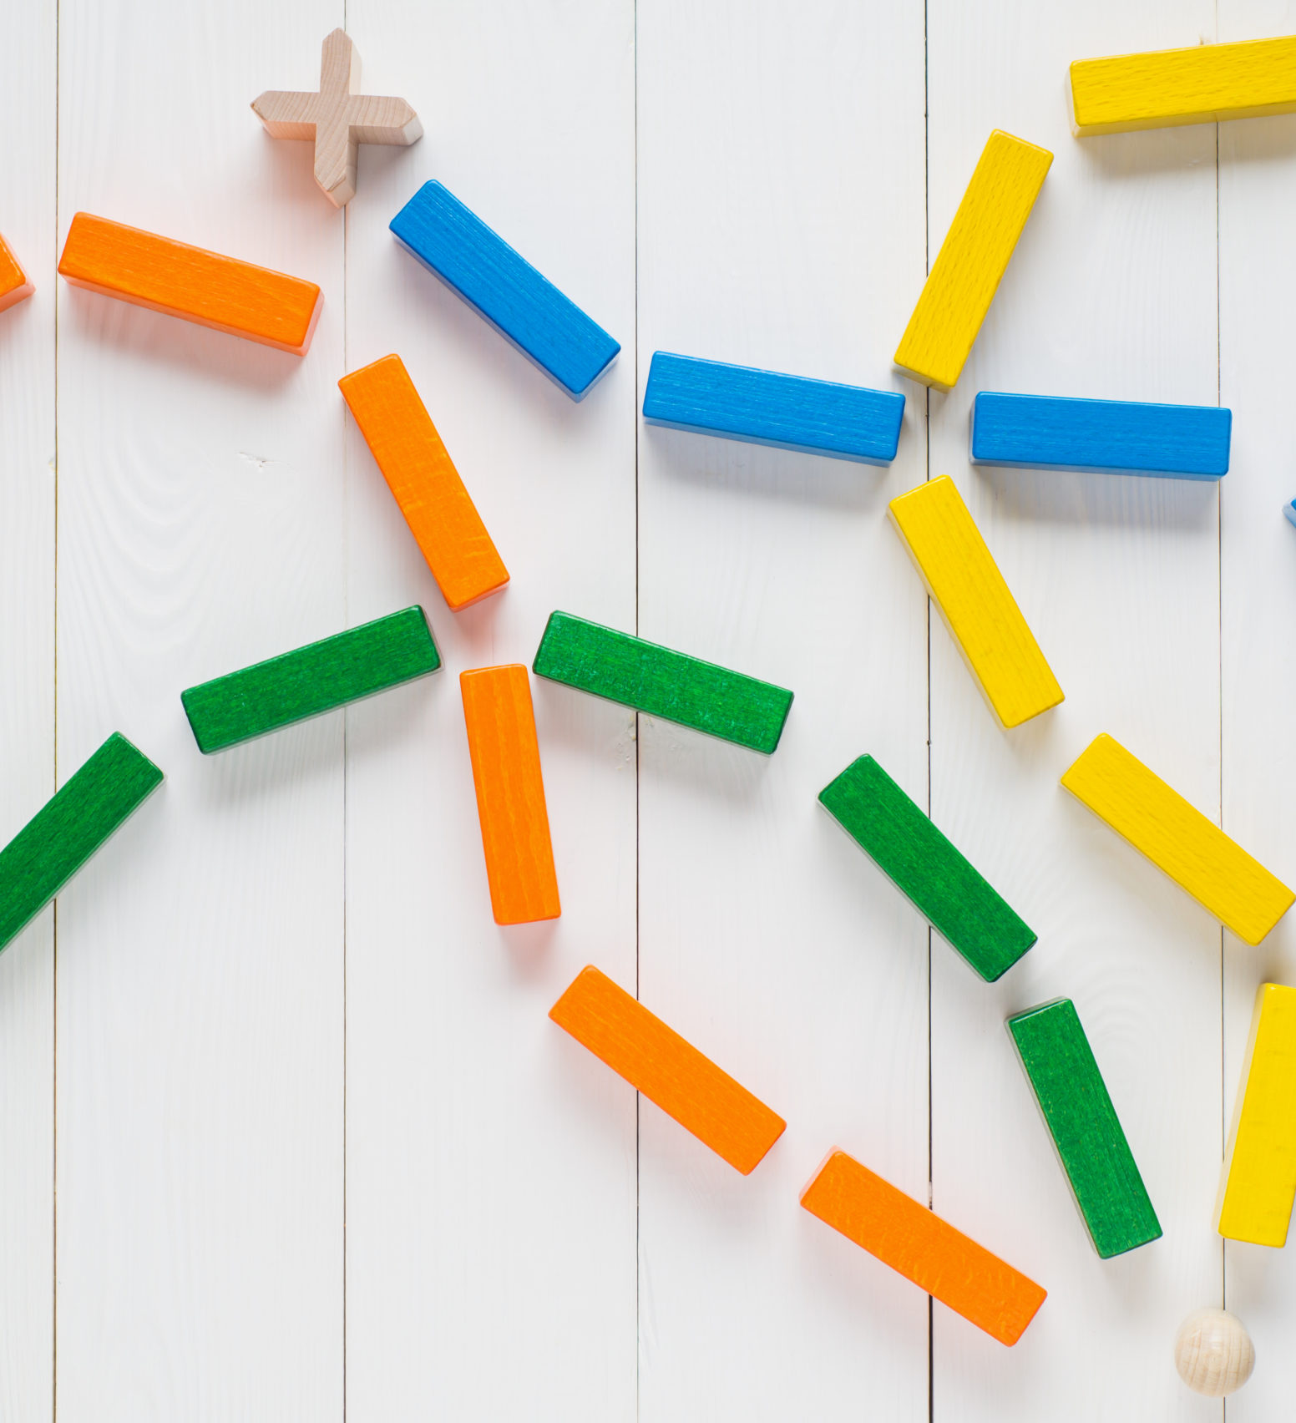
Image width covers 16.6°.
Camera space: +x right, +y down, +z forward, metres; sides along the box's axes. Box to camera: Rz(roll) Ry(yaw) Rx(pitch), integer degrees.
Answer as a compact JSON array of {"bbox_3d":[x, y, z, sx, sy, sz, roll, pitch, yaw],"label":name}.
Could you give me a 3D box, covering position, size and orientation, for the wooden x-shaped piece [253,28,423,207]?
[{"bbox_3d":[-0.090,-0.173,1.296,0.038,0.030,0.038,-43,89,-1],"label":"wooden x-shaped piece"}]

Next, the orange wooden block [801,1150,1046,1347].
[{"bbox_3d":[0.080,0.156,1.302,0.075,0.021,0.020,34,89,1],"label":"orange wooden block"}]

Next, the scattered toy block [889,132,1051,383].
[{"bbox_3d":[0.096,-0.133,1.315,0.020,0.021,0.075,23,88,1],"label":"scattered toy block"}]

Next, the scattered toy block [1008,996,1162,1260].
[{"bbox_3d":[0.127,0.121,1.302,0.020,0.021,0.075,-21,88,0],"label":"scattered toy block"}]

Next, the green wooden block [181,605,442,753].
[{"bbox_3d":[-0.099,-0.009,1.310,0.075,0.021,0.020,-20,88,-1],"label":"green wooden block"}]

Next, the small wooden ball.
[{"bbox_3d":[0.166,0.187,1.302,0.024,0.026,0.025,0,88,0],"label":"small wooden ball"}]

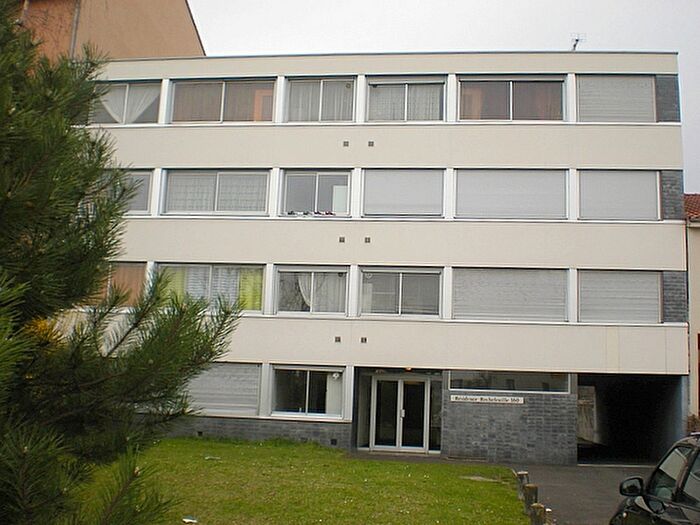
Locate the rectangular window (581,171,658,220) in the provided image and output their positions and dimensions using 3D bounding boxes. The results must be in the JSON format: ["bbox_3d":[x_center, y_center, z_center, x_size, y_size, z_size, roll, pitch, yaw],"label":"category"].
[{"bbox_3d":[7.455,-1.867,21.293,2.199,1.441,0.150,1,-10,7],"label":"rectangular window"}]

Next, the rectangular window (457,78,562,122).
[{"bbox_3d":[4.504,-4.522,21.494,2.898,1.239,0.120,1,-9,7],"label":"rectangular window"}]

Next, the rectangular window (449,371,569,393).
[{"bbox_3d":[4.194,3.145,20.264,3.141,0.546,0.100,1,-9,7],"label":"rectangular window"}]

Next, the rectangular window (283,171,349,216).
[{"bbox_3d":[-0.926,-1.899,21.682,1.880,1.260,0.120,1,-9,7],"label":"rectangular window"}]

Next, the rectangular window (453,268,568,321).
[{"bbox_3d":[4.409,0.872,21.159,3.170,1.473,0.150,1,-10,7],"label":"rectangular window"}]

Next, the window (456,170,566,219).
[{"bbox_3d":[4.389,-1.848,20.956,2.923,1.321,0.130,1,-9,7],"label":"window"}]

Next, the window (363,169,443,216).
[{"bbox_3d":[1.510,-1.975,22.001,2.306,1.430,0.150,1,-10,7],"label":"window"}]

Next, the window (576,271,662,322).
[{"bbox_3d":[7.062,0.892,20.201,2.055,1.324,0.100,1,-9,7],"label":"window"}]

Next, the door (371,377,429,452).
[{"bbox_3d":[1.432,4.342,22.012,1.686,2.083,0.100,1,-10,7],"label":"door"}]

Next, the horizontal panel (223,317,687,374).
[{"bbox_3d":[0.164,2.190,21.386,17.738,1.396,0.250,1,-10,7],"label":"horizontal panel"}]

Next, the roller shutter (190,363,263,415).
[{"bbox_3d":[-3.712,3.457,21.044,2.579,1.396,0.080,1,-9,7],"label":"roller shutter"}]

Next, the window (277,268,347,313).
[{"bbox_3d":[-1.090,0.790,21.862,2.097,1.412,0.150,1,-10,7],"label":"window"}]

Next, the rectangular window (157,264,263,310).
[{"bbox_3d":[-3.886,0.703,21.630,2.989,1.237,0.130,1,-9,7],"label":"rectangular window"}]

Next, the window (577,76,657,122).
[{"bbox_3d":[7.241,-4.465,21.032,2.036,1.349,0.130,1,-9,7],"label":"window"}]

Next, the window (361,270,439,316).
[{"bbox_3d":[1.396,0.856,20.941,2.193,1.246,0.120,1,-9,7],"label":"window"}]

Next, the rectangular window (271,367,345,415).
[{"bbox_3d":[-1.143,3.521,20.854,1.868,1.211,0.130,1,-9,7],"label":"rectangular window"}]

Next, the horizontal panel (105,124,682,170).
[{"bbox_3d":[0.396,-3.389,22.350,17.781,1.322,0.250,1,-10,7],"label":"horizontal panel"}]

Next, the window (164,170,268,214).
[{"bbox_3d":[-3.817,-2.000,22.042,2.985,1.274,0.130,1,-9,7],"label":"window"}]

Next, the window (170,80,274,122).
[{"bbox_3d":[-3.683,-4.706,22.446,2.977,1.311,0.130,1,-9,7],"label":"window"}]

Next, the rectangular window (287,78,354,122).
[{"bbox_3d":[-0.835,-4.633,22.137,1.984,1.299,0.120,1,-9,7],"label":"rectangular window"}]

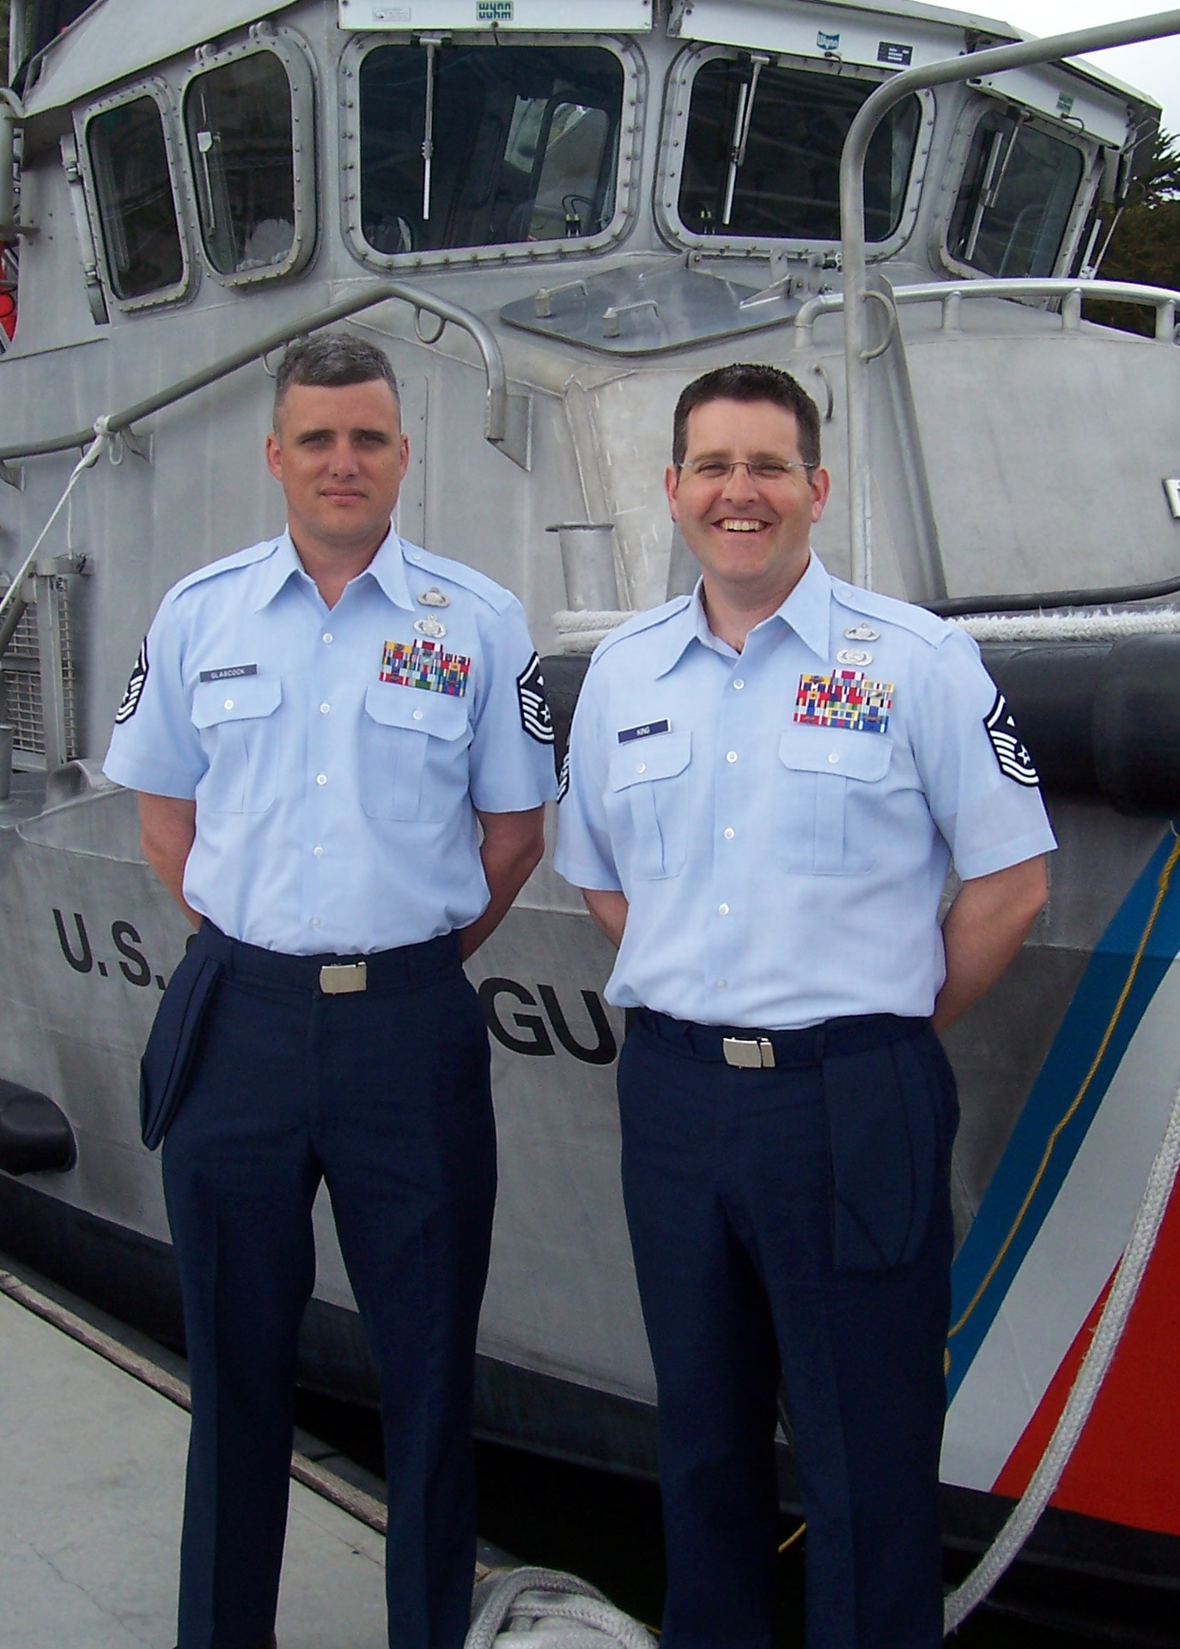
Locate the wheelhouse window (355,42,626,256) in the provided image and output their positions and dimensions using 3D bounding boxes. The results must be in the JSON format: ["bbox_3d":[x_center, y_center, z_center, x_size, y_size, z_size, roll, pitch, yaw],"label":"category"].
[{"bbox_3d":[-0.261,-1.753,5.600,0.710,0.550,0.070,1,14,2],"label":"wheelhouse window"}]

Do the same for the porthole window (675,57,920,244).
[{"bbox_3d":[0.555,-1.775,5.700,0.700,0.480,0.070,-2,17,-24],"label":"porthole window"}]

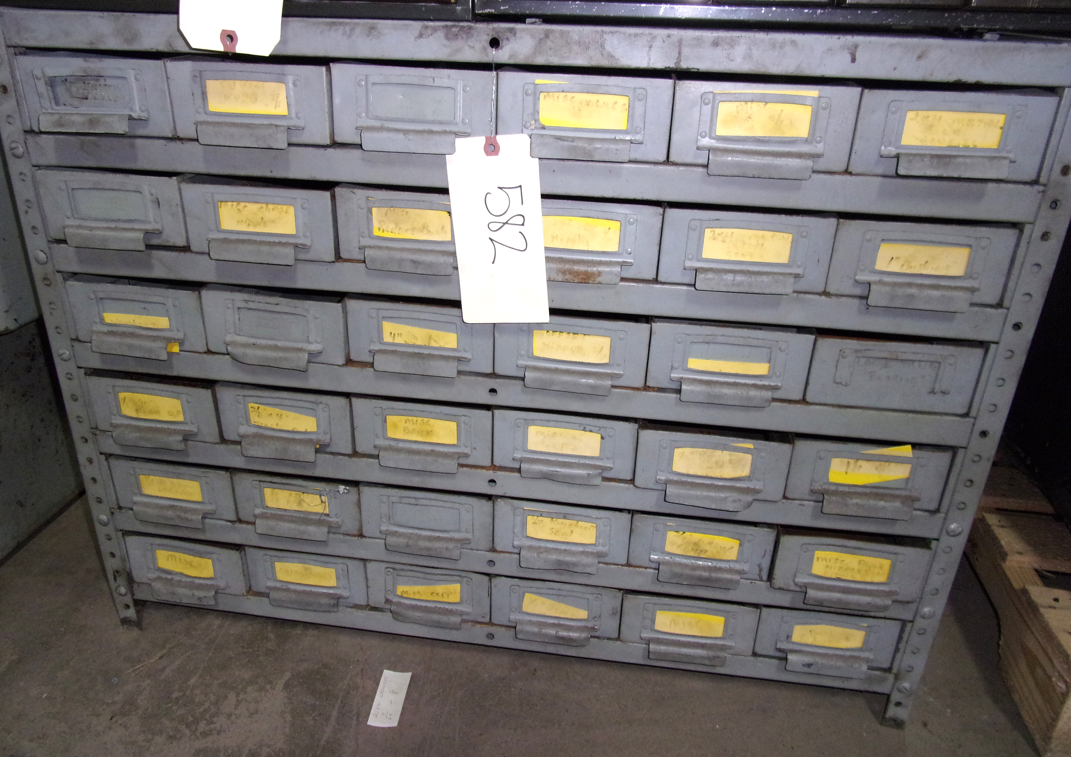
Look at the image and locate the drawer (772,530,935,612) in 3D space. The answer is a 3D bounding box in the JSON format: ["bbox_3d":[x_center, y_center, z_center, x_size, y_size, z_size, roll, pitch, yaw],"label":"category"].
[{"bbox_3d":[0.326,0.134,0.851,0.141,0.067,0.309,5,24,6],"label":"drawer"}]

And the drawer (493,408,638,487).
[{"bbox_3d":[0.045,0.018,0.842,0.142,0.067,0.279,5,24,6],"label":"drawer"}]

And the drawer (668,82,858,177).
[{"bbox_3d":[0.198,-0.251,0.712,0.141,0.068,0.309,5,24,6],"label":"drawer"}]

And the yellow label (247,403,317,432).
[{"bbox_3d":[-0.259,0.041,0.762,0.073,0.026,0.002,5,24,6],"label":"yellow label"}]

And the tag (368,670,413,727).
[{"bbox_3d":[-0.160,0.351,0.818,0.032,0.003,0.075,3,24,2],"label":"tag"}]

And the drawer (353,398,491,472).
[{"bbox_3d":[-0.097,0.005,0.858,0.142,0.065,0.290,5,24,6],"label":"drawer"}]

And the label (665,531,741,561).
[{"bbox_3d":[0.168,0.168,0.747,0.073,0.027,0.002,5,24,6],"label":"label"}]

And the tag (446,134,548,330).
[{"bbox_3d":[-0.032,-0.124,0.635,0.079,0.159,0.002,0,20,12],"label":"tag"}]

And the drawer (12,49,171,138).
[{"bbox_3d":[-0.373,-0.313,0.803,0.143,0.067,0.338,5,24,6],"label":"drawer"}]

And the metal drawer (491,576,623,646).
[{"bbox_3d":[0.039,0.200,0.923,0.142,0.068,0.290,5,24,6],"label":"metal drawer"}]

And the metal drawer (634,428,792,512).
[{"bbox_3d":[0.188,0.022,0.843,0.143,0.067,0.338,5,24,6],"label":"metal drawer"}]

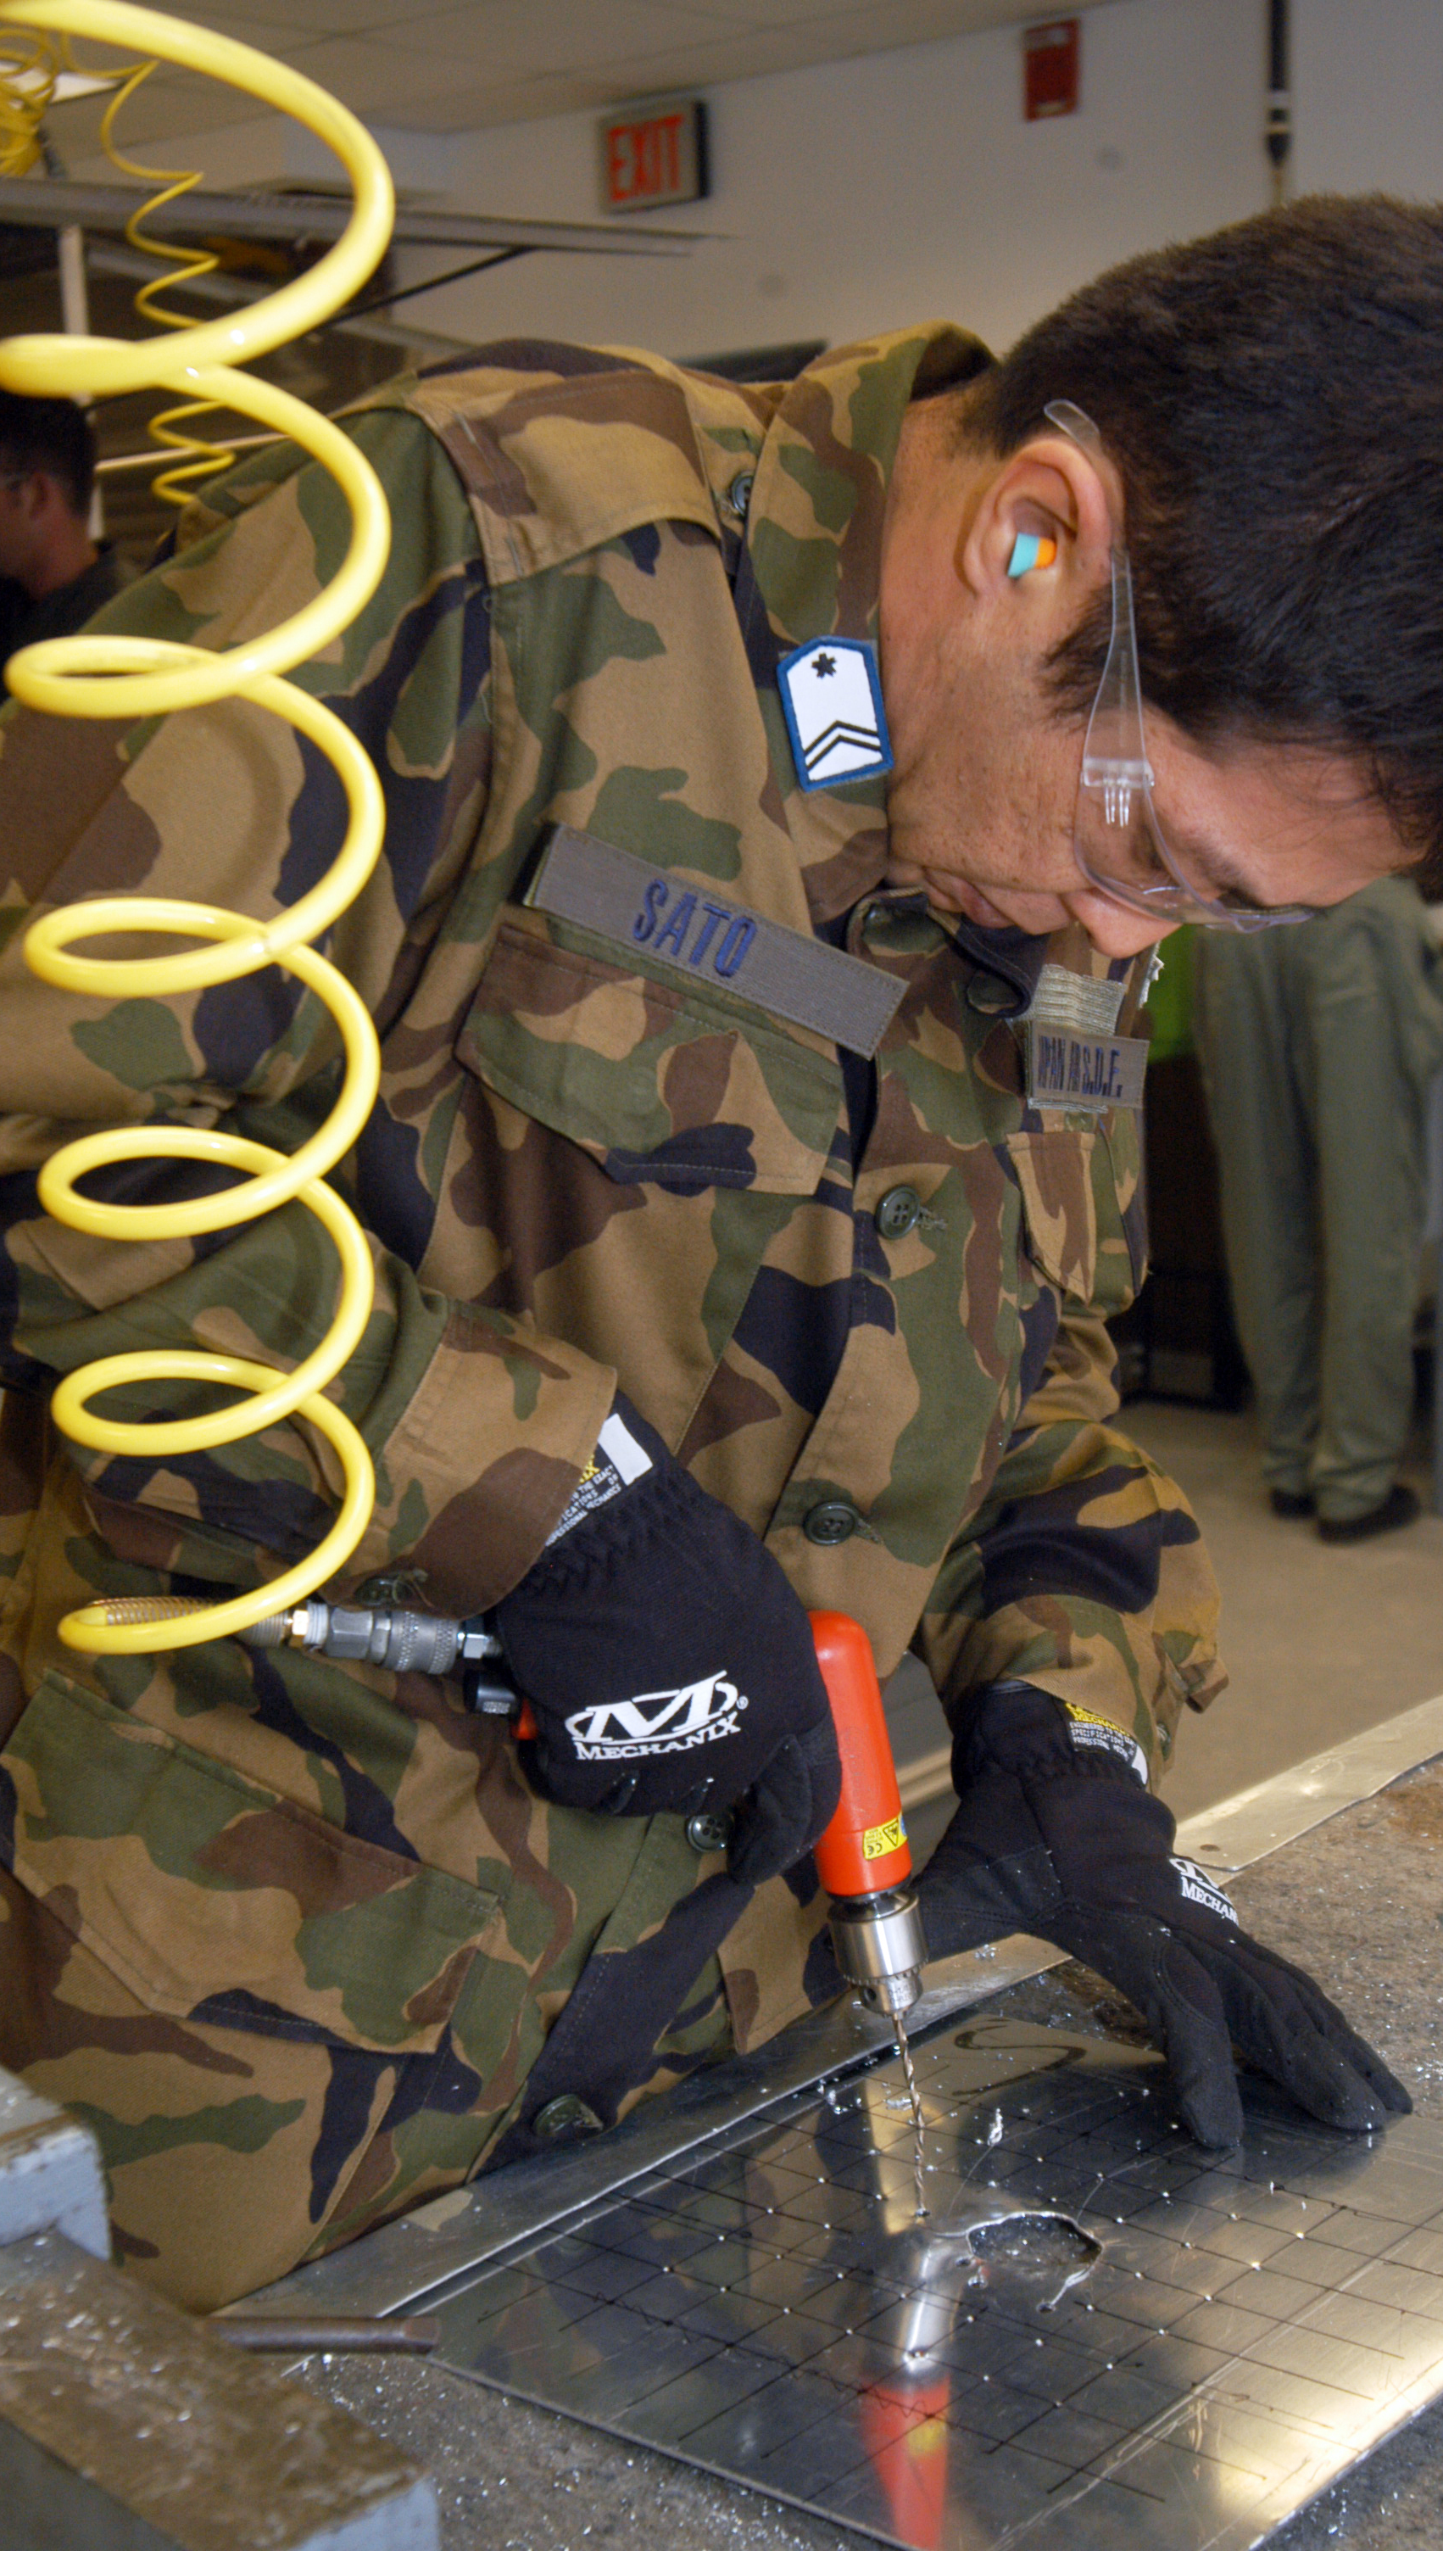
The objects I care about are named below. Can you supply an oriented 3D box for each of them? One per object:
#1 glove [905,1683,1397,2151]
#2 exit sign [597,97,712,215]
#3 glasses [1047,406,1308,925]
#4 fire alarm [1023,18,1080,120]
[{"bbox_3d":[0.139,0.223,1.163,0.143,0.080,0.230,-7,38,-28],"label":"glove"},{"bbox_3d":[-0.149,-2.491,7.250,0.300,0.203,0.045,5,12,41],"label":"exit sign"},{"bbox_3d":[0.163,-0.197,1.100,0.052,0.165,0.150,-7,-5,38],"label":"glasses"},{"bbox_3d":[0.660,-2.407,6.500,0.126,0.176,0.050,5,12,41],"label":"fire alarm"}]

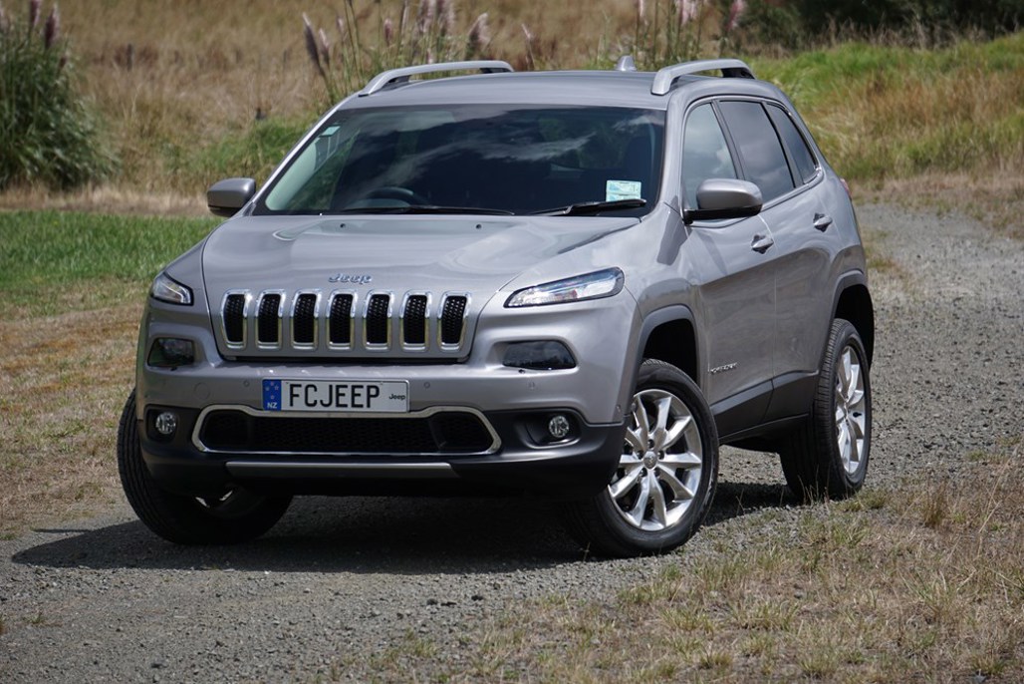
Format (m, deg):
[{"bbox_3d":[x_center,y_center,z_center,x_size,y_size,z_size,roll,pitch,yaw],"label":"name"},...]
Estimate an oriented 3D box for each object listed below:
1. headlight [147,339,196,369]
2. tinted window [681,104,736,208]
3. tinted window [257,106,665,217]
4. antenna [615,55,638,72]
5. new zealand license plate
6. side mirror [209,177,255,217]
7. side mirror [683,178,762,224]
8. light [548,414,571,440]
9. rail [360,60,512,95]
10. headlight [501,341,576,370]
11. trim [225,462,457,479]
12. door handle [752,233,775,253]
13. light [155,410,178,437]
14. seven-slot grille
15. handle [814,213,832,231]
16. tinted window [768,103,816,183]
[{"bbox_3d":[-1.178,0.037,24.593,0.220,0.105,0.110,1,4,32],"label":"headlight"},{"bbox_3d":[0.679,-0.650,25.657,0.060,0.420,0.830,-17,-2,17],"label":"tinted window"},{"bbox_3d":[-0.160,-0.642,25.655,1.490,0.120,0.880,0,32,17],"label":"tinted window"},{"bbox_3d":[0.439,-1.075,27.657,0.075,0.078,0.170,0,3,17],"label":"antenna"},{"bbox_3d":[-0.598,0.186,24.204,0.522,0.115,0.020,0,3,17],"label":"new zealand license plate"},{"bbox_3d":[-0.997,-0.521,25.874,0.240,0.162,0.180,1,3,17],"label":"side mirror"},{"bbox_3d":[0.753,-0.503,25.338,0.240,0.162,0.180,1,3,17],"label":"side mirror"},{"bbox_3d":[0.167,0.291,24.154,0.078,0.083,0.060,1,3,17],"label":"light"},{"bbox_3d":[-0.294,-1.009,27.090,0.070,0.110,1.660,0,3,18],"label":"rail"},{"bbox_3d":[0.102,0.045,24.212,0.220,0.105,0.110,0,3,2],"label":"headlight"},{"bbox_3d":[-0.579,0.437,24.145,0.820,0.060,0.100,1,3,17],"label":"trim"},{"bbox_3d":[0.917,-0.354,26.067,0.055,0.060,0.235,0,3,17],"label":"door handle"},{"bbox_3d":[-1.189,0.278,24.569,0.078,0.083,0.060,1,3,17],"label":"light"},{"bbox_3d":[-0.571,-0.070,24.156,0.890,0.220,0.120,1,3,17],"label":"seven-slot grille"},{"bbox_3d":[1.177,-0.452,26.872,0.050,0.055,0.200,1,3,17],"label":"handle"},{"bbox_3d":[1.082,-0.756,27.217,0.050,0.335,0.420,-23,-4,17],"label":"tinted window"}]

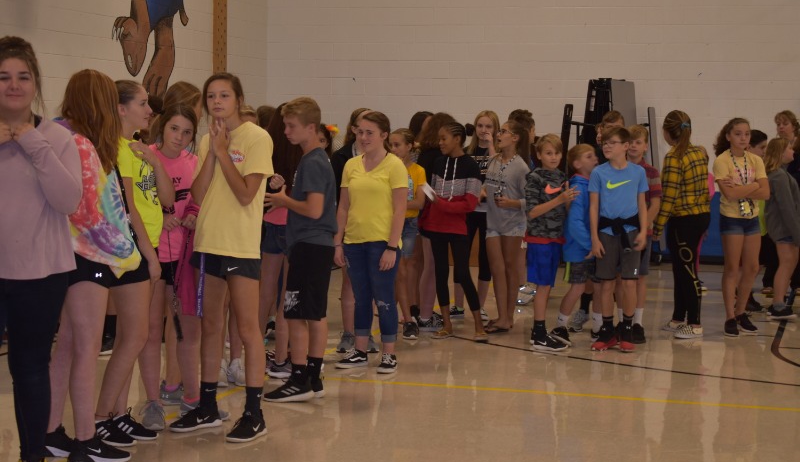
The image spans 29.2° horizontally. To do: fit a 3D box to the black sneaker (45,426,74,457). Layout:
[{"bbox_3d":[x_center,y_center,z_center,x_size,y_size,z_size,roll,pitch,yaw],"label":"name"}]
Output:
[{"bbox_3d":[-1.472,0.907,6.640,0.270,0.120,0.100,1,4,0],"label":"black sneaker"}]

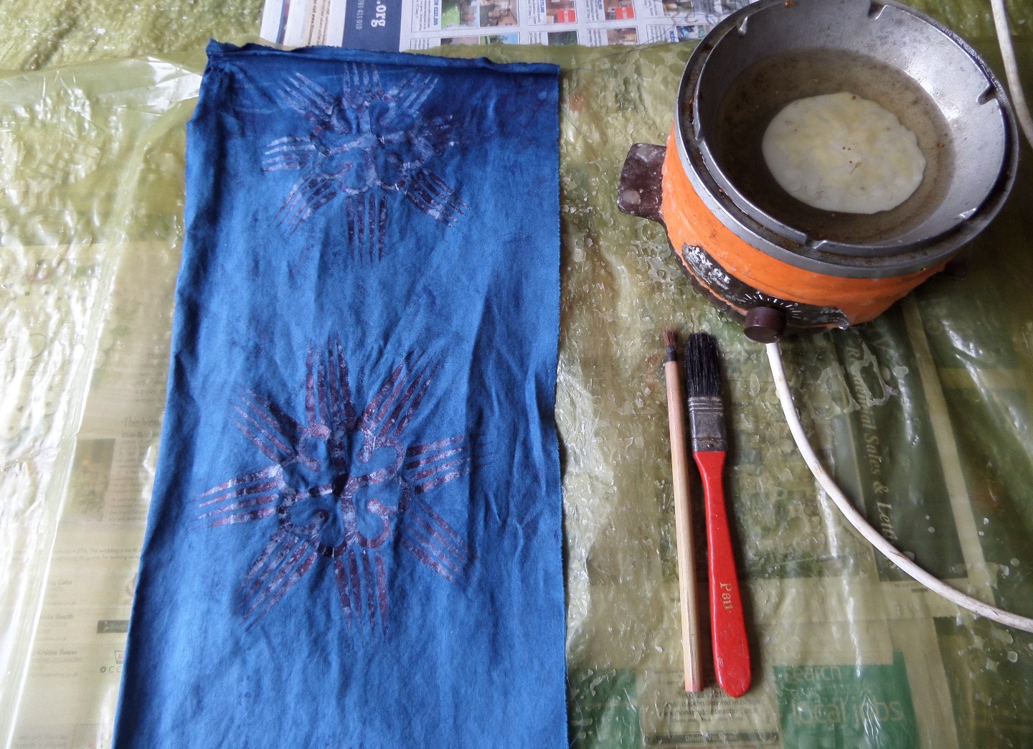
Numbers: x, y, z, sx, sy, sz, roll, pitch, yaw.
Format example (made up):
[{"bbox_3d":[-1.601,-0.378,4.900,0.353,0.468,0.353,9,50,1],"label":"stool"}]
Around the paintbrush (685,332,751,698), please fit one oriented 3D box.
[{"bbox_3d":[0.102,0.065,0.365,0.019,0.012,0.182,0,71,2],"label":"paintbrush"}]

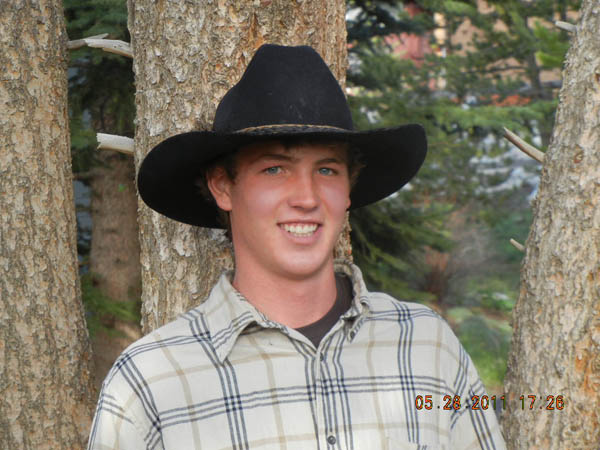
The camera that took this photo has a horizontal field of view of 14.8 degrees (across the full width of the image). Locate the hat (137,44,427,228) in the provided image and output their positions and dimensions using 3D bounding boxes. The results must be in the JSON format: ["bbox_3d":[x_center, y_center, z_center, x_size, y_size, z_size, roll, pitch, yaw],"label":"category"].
[{"bbox_3d":[-0.022,-0.122,2.790,0.350,0.160,0.380,0,-17,-17],"label":"hat"}]

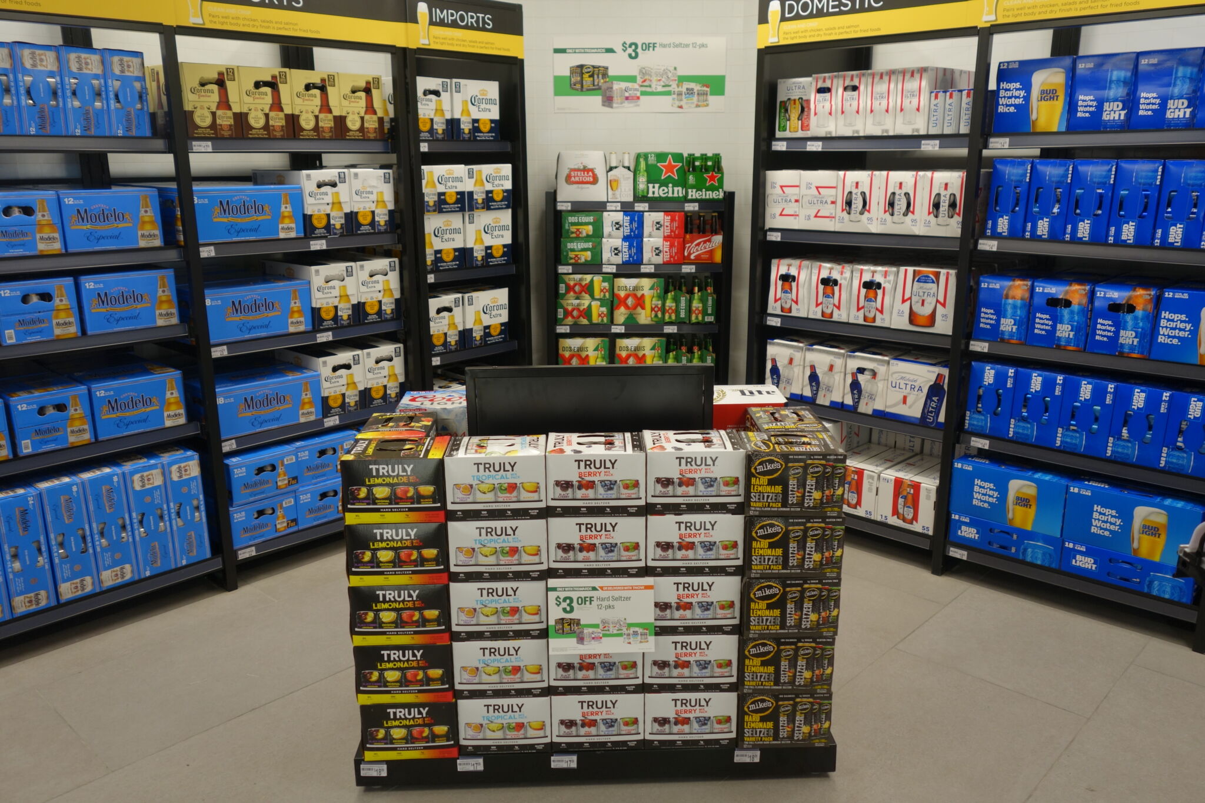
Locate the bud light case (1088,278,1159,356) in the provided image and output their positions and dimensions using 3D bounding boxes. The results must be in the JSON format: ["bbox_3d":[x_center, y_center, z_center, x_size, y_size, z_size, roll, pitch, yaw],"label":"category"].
[{"bbox_3d":[1.754,-0.280,3.106,0.185,0.227,0.245,12,19,41],"label":"bud light case"}]

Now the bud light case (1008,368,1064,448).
[{"bbox_3d":[1.569,0.014,3.303,0.153,0.268,0.200,13,19,41],"label":"bud light case"}]

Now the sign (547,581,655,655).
[{"bbox_3d":[0.000,0.525,2.299,0.260,0.203,0.008,-1,14,-2],"label":"sign"}]

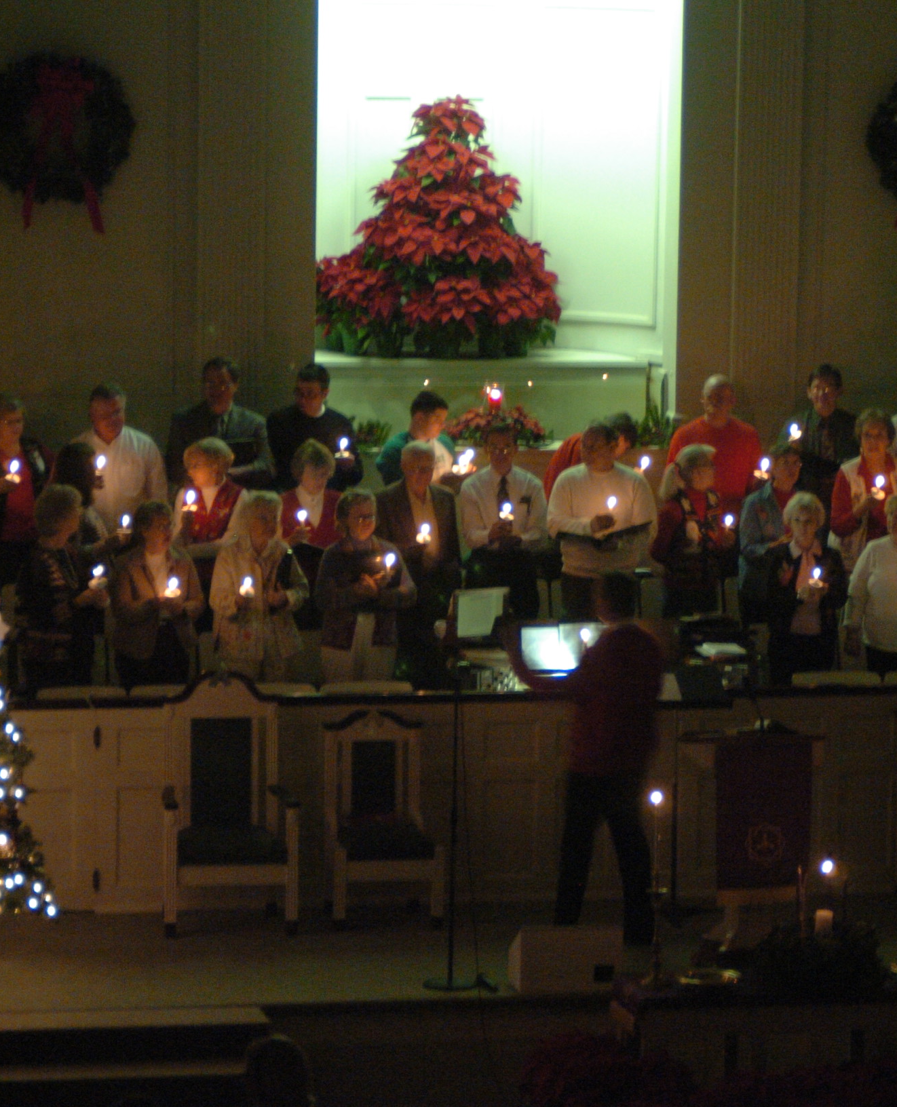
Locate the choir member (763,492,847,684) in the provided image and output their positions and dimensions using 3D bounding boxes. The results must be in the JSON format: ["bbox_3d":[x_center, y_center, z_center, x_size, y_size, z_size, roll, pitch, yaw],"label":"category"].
[{"bbox_3d":[1.756,0.483,36.206,0.430,1.580,0.400,0,7,-3],"label":"choir member"}]

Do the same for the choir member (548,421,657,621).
[{"bbox_3d":[0.762,0.202,36.981,0.550,1.760,0.460,0,7,-10],"label":"choir member"}]

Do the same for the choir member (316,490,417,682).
[{"bbox_3d":[-0.417,0.504,35.921,0.510,1.630,0.420,-1,7,-14],"label":"choir member"}]

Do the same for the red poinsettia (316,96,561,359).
[{"bbox_3d":[-0.076,-1.746,39.083,1.320,1.380,1.100,-1,7,-13],"label":"red poinsettia"}]

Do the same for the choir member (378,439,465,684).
[{"bbox_3d":[-0.164,0.298,36.693,0.500,1.730,0.420,0,7,-10],"label":"choir member"}]

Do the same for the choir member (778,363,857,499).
[{"bbox_3d":[1.957,-0.135,38.999,0.480,1.730,0.420,1,7,-2],"label":"choir member"}]

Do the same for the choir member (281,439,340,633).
[{"bbox_3d":[-0.723,0.237,37.493,0.460,1.620,0.430,0,7,-8],"label":"choir member"}]

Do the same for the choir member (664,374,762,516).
[{"bbox_3d":[1.402,-0.067,38.901,0.530,1.750,0.420,1,7,3],"label":"choir member"}]

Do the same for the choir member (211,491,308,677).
[{"bbox_3d":[-0.941,0.505,35.780,0.500,1.630,0.420,-1,7,-18],"label":"choir member"}]

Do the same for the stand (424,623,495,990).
[{"bbox_3d":[0.015,1.245,33.600,0.280,1.520,0.280,0,7,-13],"label":"stand"}]

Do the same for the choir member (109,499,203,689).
[{"bbox_3d":[-1.488,0.558,36.494,0.500,1.630,0.450,-1,7,-15],"label":"choir member"}]

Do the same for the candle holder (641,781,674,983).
[{"bbox_3d":[0.908,1.454,31.600,0.140,0.880,0.140,1,7,0],"label":"candle holder"}]

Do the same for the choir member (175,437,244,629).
[{"bbox_3d":[-1.237,0.232,37.393,0.460,1.620,0.430,0,7,-5],"label":"choir member"}]

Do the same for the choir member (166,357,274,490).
[{"bbox_3d":[-1.206,-0.132,38.302,0.550,1.770,0.420,0,7,-6],"label":"choir member"}]

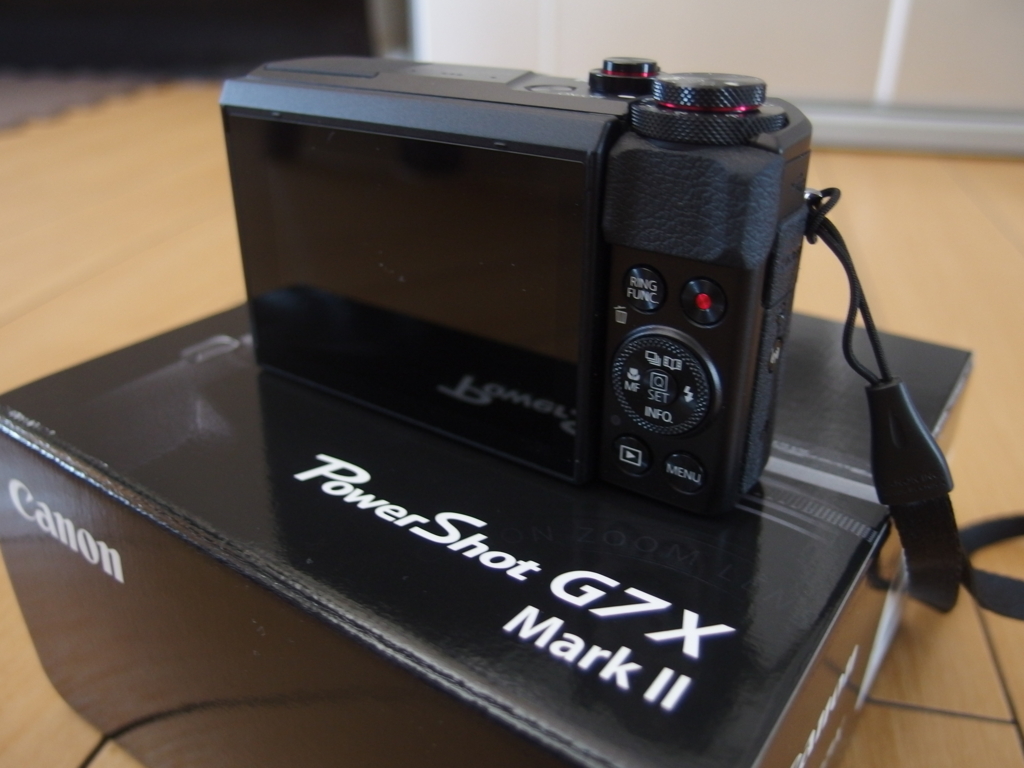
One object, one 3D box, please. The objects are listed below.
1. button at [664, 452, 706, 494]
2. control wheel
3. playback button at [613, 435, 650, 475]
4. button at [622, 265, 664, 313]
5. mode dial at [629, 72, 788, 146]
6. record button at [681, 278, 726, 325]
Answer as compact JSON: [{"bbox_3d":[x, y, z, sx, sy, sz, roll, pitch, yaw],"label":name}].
[{"bbox_3d":[0.026,0.013,0.122,0.007,0.007,0.002,18,31,32],"label":"button"},{"bbox_3d":[0.022,0.000,0.119,0.016,0.016,0.003,18,31,32],"label":"control wheel"},{"bbox_3d":[0.018,0.011,0.127,0.007,0.007,0.002,18,31,32],"label":"playback button"},{"bbox_3d":[0.019,-0.013,0.116,0.007,0.007,0.002,18,31,32],"label":"button"},{"bbox_3d":[0.026,-0.037,0.109,0.020,0.006,0.020,0,26,0],"label":"mode dial"},{"bbox_3d":[0.026,-0.011,0.111,0.006,0.006,0.002,18,31,32],"label":"record button"}]

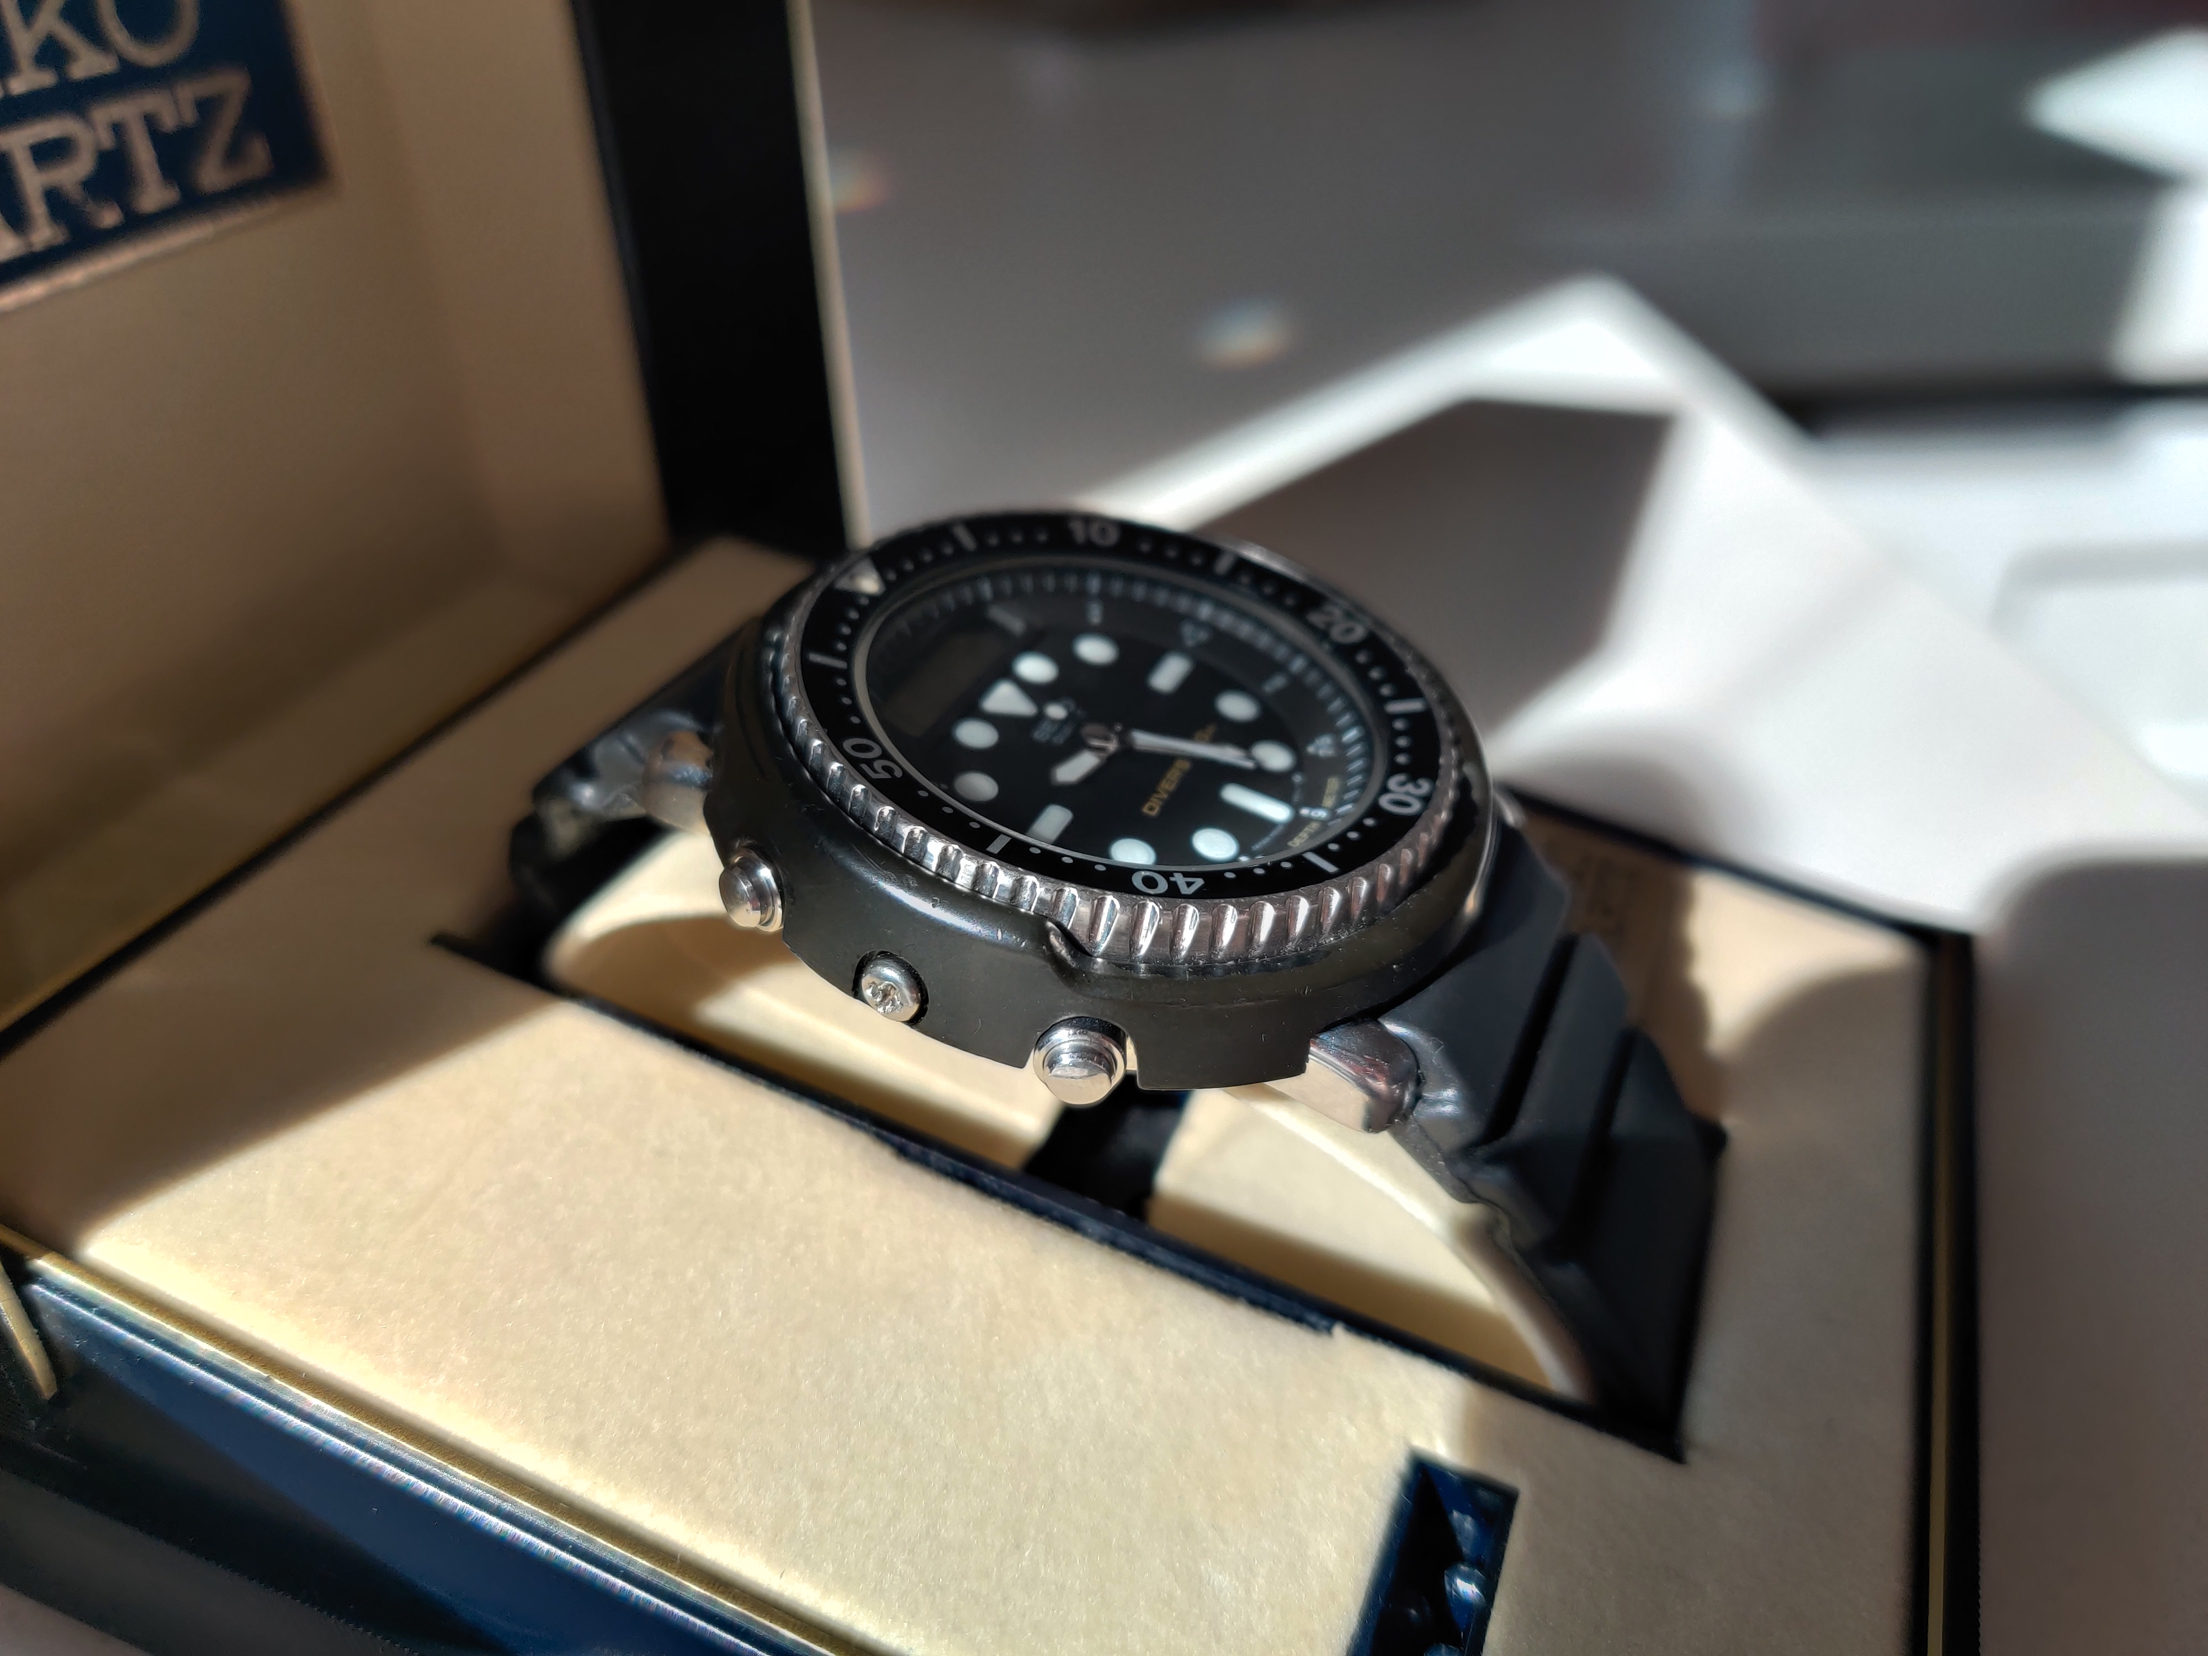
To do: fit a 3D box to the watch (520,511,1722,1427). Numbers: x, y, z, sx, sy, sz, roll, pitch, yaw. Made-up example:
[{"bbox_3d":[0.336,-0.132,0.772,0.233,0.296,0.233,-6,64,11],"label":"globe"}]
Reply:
[{"bbox_3d":[0.001,0.010,0.113,0.081,0.045,0.048,23,39,12],"label":"watch"}]

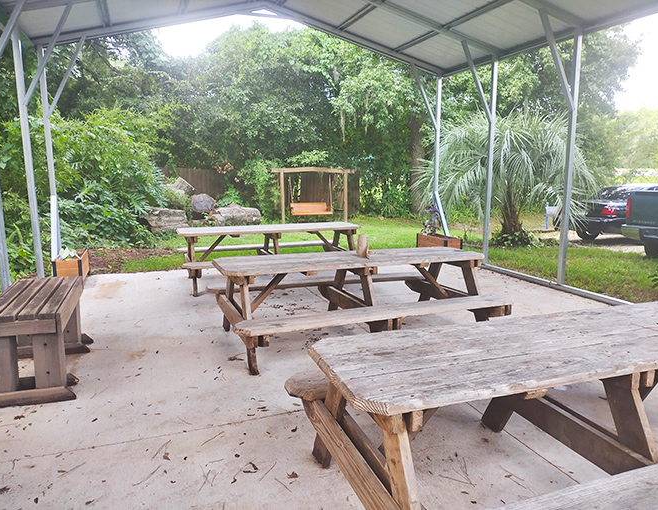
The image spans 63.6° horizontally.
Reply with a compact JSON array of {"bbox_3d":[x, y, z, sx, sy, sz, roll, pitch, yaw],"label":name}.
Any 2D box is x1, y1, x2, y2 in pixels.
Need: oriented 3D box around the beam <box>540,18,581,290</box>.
[{"bbox_3d":[2.842,-1.252,6.725,0.660,3.420,0.080,-3,10,-20],"label":"beam"}]

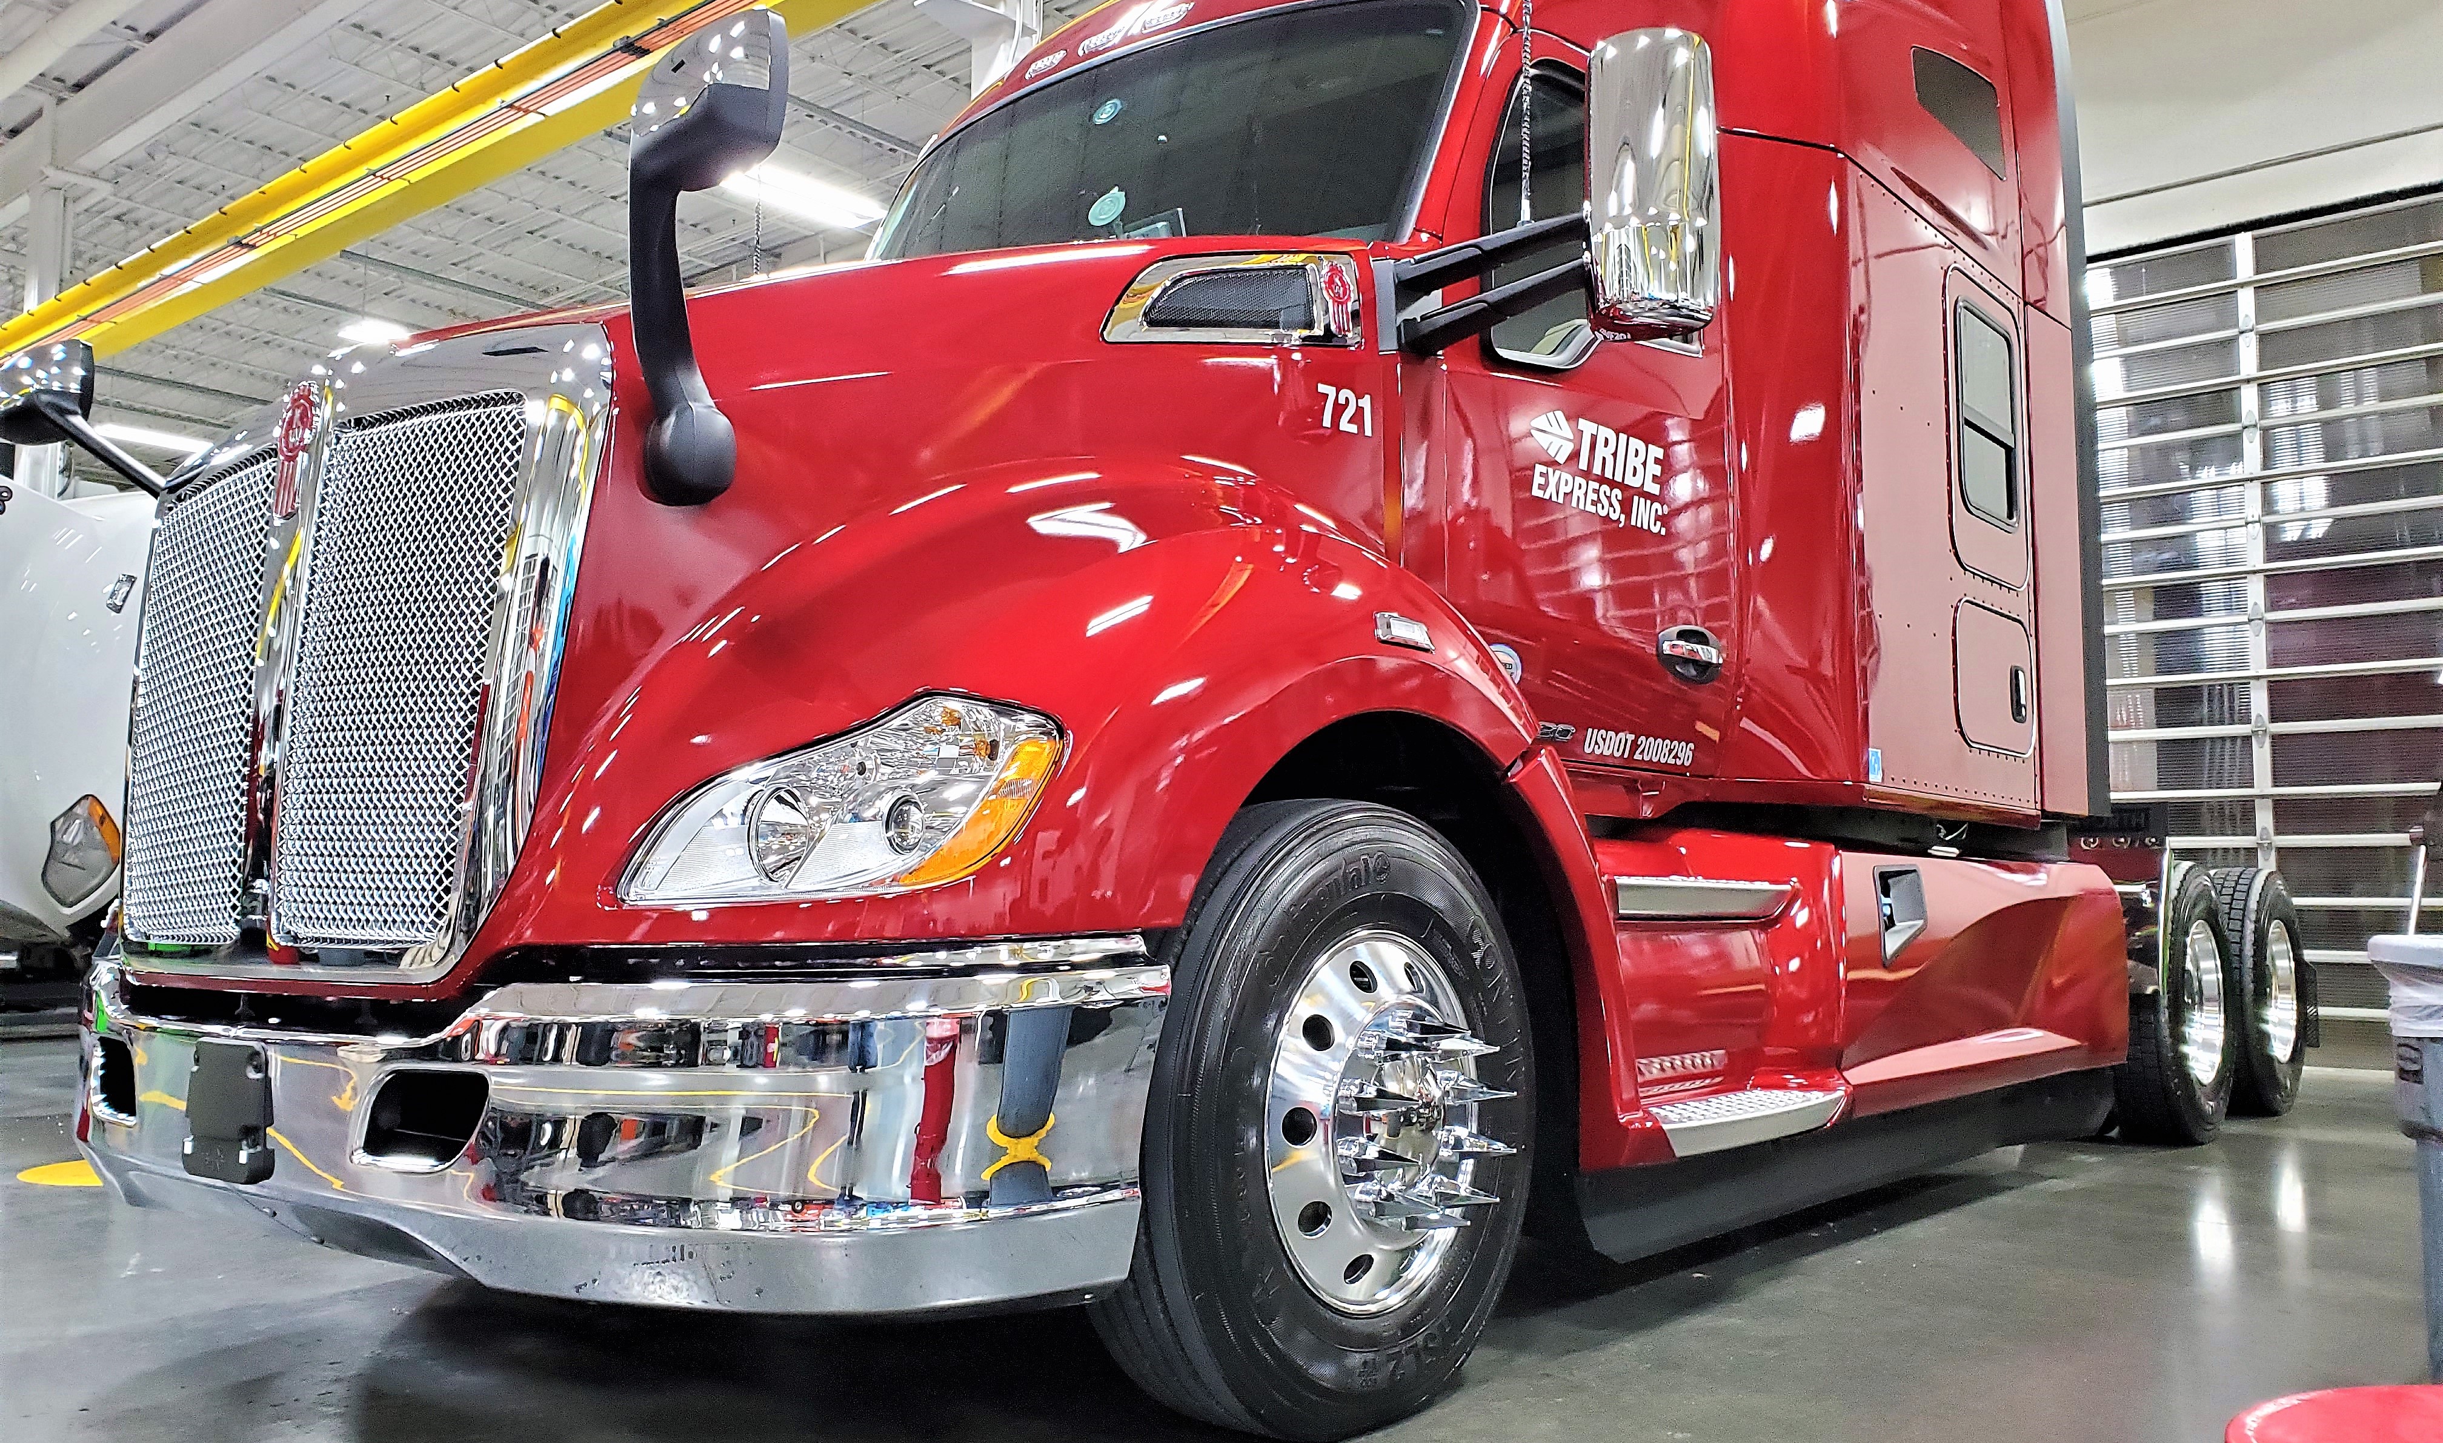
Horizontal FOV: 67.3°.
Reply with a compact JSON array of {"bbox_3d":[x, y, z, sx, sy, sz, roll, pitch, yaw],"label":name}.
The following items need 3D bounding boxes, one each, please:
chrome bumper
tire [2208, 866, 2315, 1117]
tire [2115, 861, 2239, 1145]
[{"bbox_3d":[-1.237,0.554,2.942,2.420,0.460,0.730,-4,-7,40],"label":"chrome bumper"},{"bbox_3d":[4.352,1.145,7.789,0.290,1.020,1.020,-4,-7,40],"label":"tire"},{"bbox_3d":[3.492,1.035,6.791,0.290,1.020,1.020,-4,-7,40],"label":"tire"}]

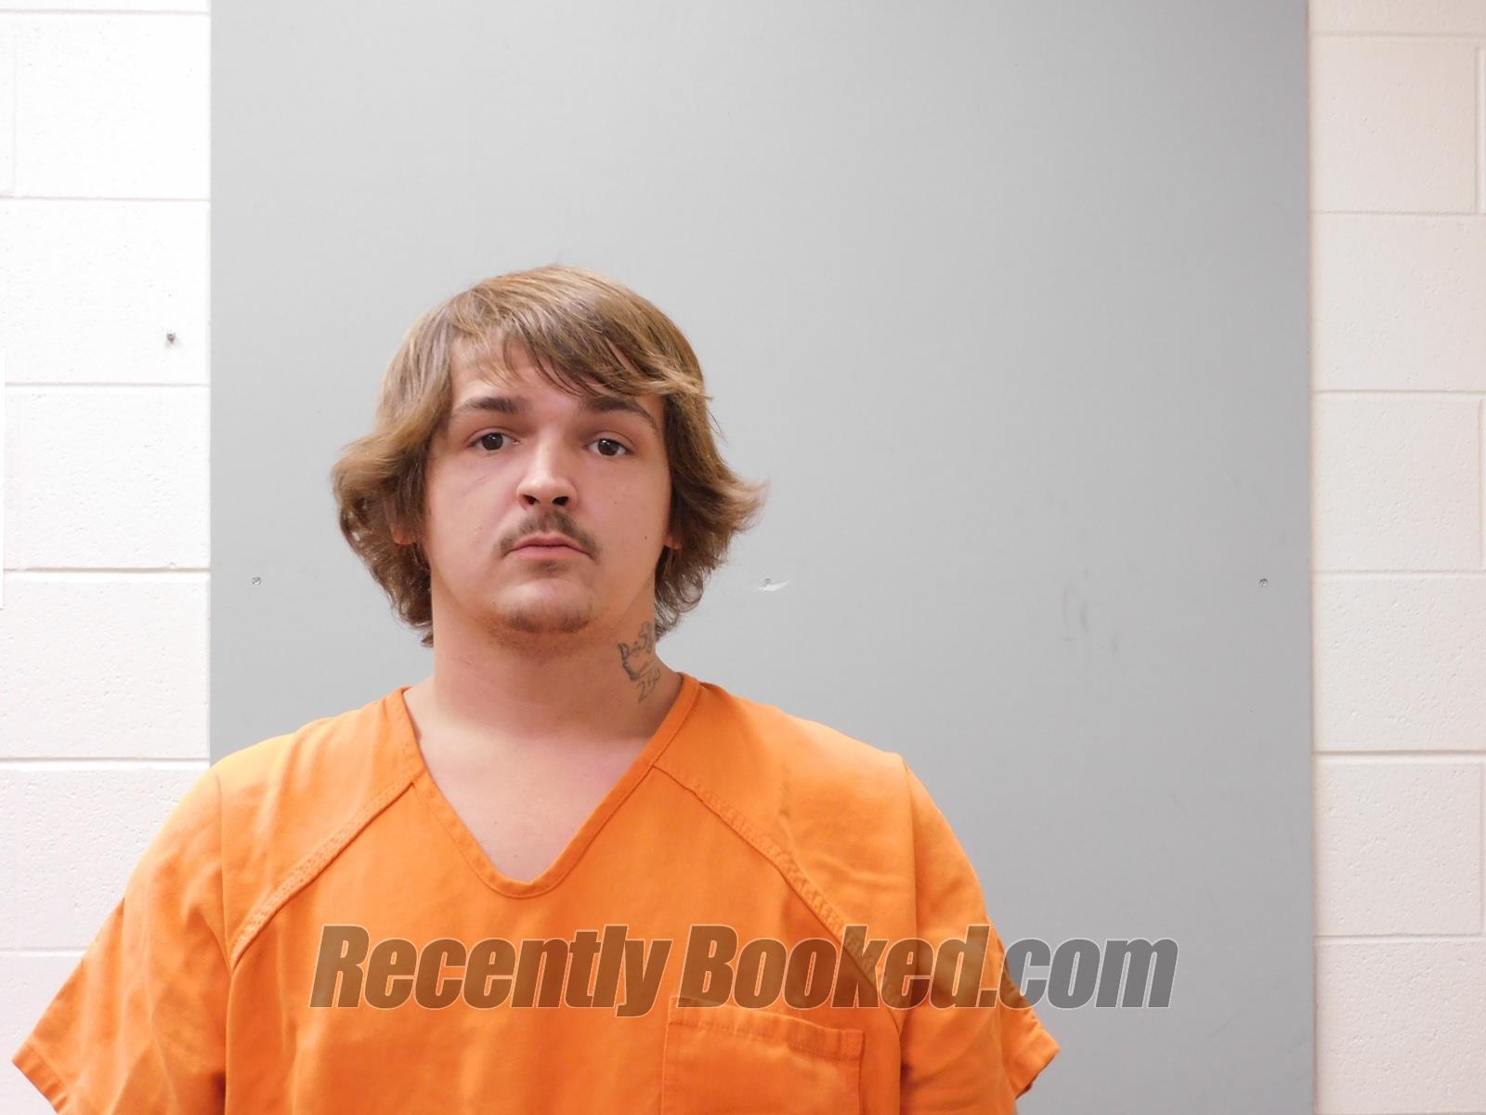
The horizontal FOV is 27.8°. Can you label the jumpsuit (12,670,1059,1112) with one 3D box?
[{"bbox_3d":[-0.124,0.430,1.800,0.620,0.740,0.290,0,-1,5],"label":"jumpsuit"}]

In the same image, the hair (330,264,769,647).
[{"bbox_3d":[-0.114,-0.060,1.760,0.252,0.225,0.230,2,-5,-3],"label":"hair"}]

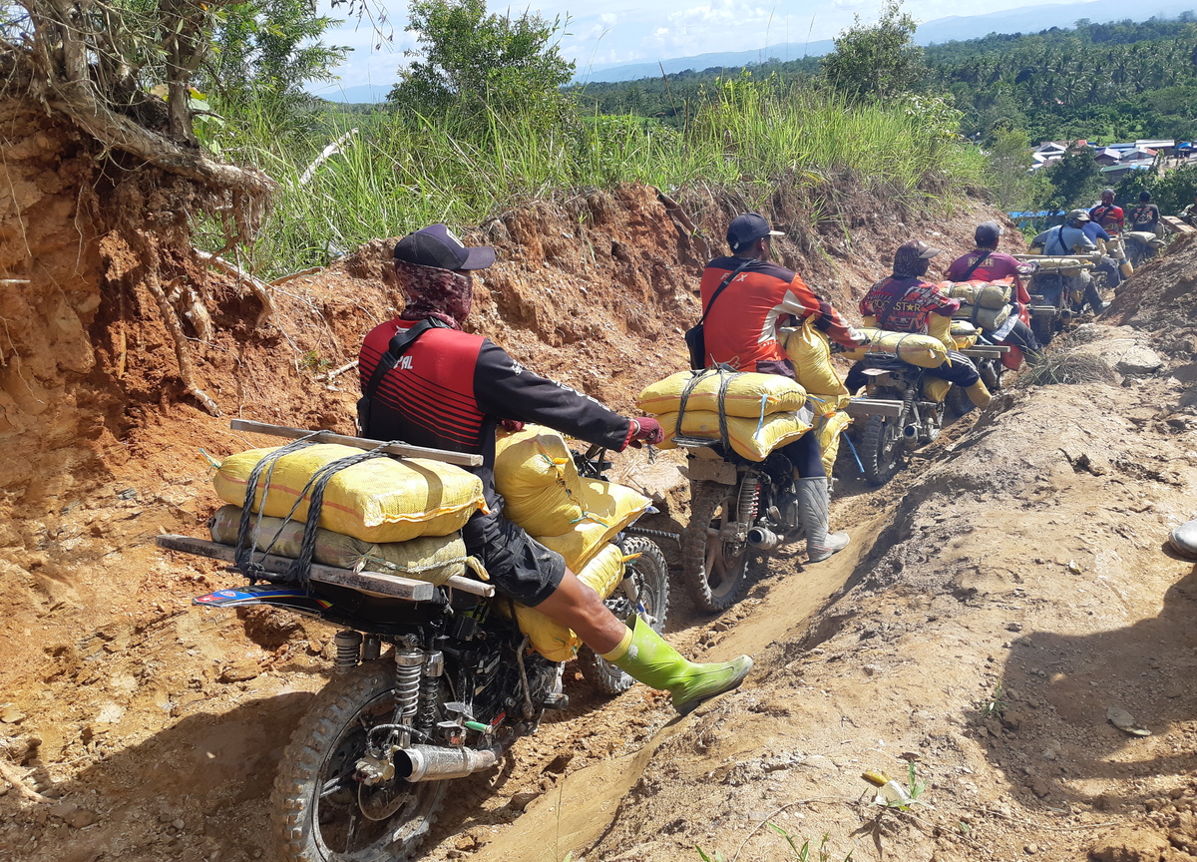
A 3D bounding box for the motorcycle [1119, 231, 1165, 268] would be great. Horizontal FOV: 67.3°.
[{"bbox_3d":[8.856,-2.711,14.500,0.750,1.050,1.900,13,21,33],"label":"motorcycle"}]

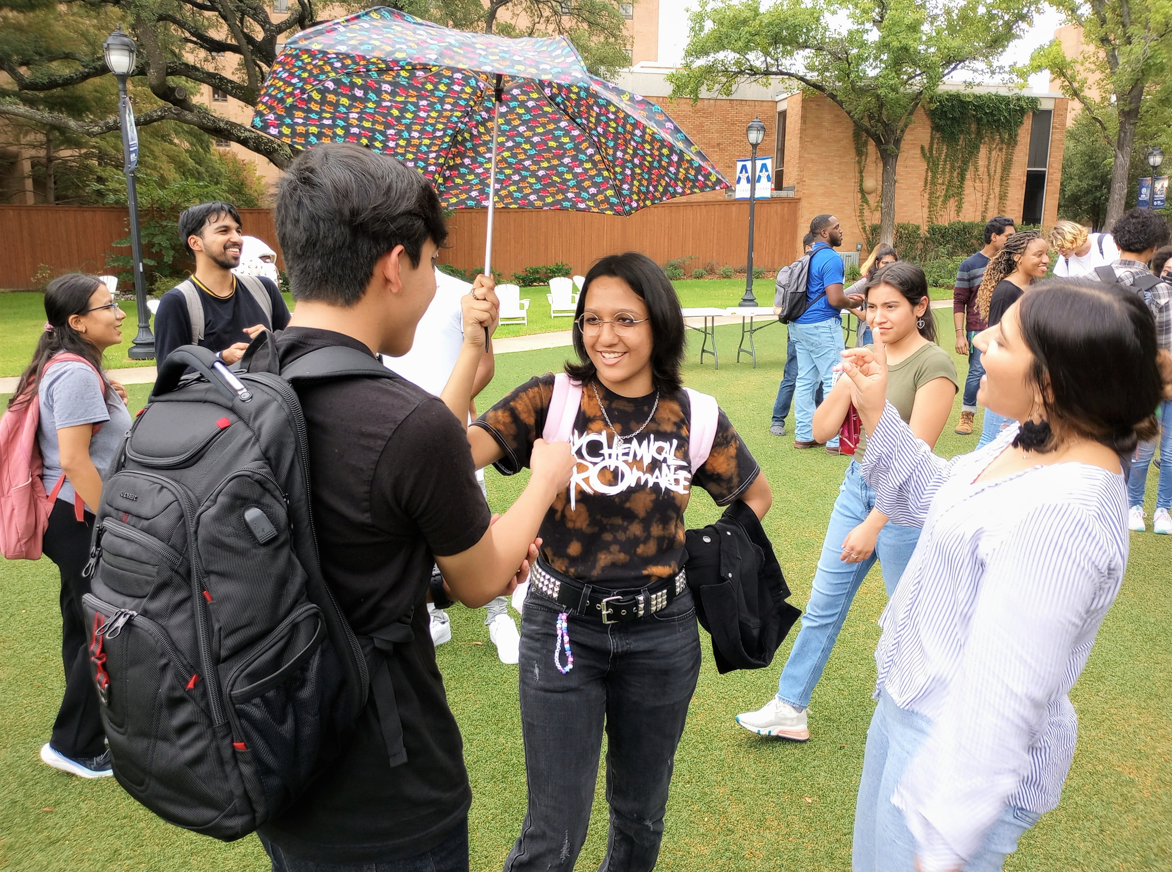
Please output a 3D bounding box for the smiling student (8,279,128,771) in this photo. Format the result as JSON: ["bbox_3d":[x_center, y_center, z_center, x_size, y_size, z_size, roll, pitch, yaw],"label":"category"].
[{"bbox_3d":[-1.590,0.291,2.874,0.400,1.540,0.440,-5,12,-24],"label":"smiling student"}]

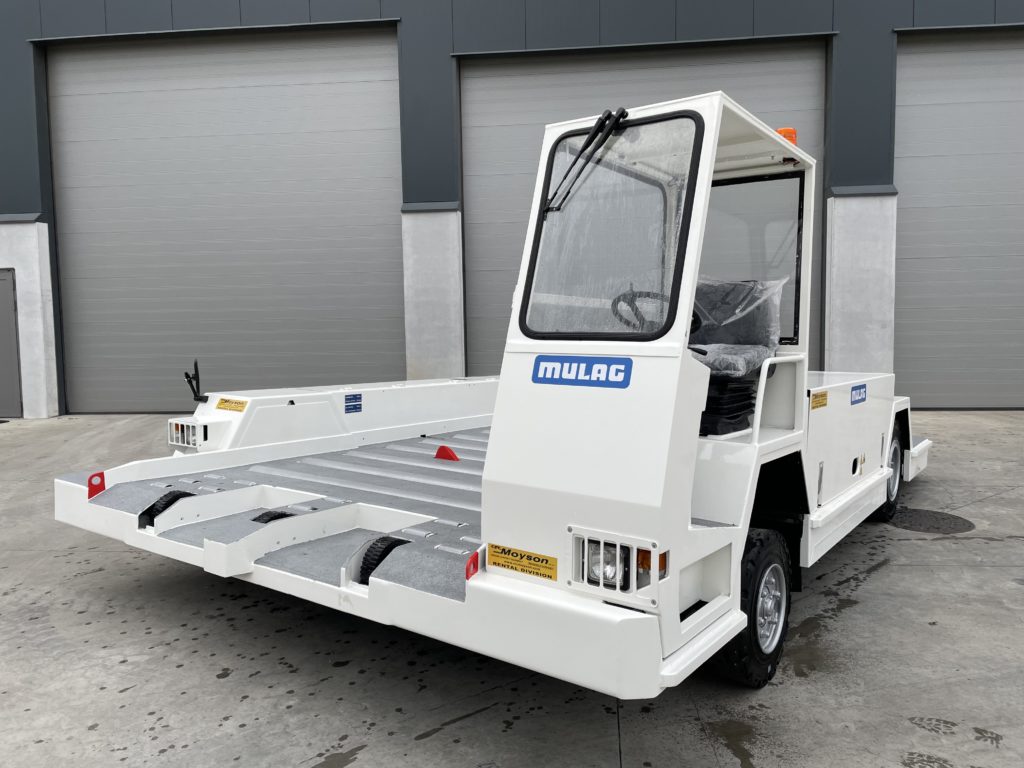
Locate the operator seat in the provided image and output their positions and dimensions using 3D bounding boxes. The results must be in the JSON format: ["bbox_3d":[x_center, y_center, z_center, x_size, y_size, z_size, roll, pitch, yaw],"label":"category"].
[{"bbox_3d":[0.833,-0.127,3.263,0.490,0.630,0.570,3,4,36],"label":"operator seat"}]

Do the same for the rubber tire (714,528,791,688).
[{"bbox_3d":[0.909,0.838,3.043,0.210,0.590,0.590,3,4,36],"label":"rubber tire"}]

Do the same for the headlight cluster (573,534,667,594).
[{"bbox_3d":[0.326,0.537,2.311,0.300,0.165,0.100,3,4,36],"label":"headlight cluster"}]

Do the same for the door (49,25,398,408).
[{"bbox_3d":[-3.946,-2.162,10.699,5.000,5.140,0.070,0,4,6],"label":"door"}]

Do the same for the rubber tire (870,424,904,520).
[{"bbox_3d":[2.517,0.588,5.304,0.220,0.700,0.700,3,4,36],"label":"rubber tire"}]

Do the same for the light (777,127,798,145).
[{"bbox_3d":[1.163,-1.027,3.265,0.092,0.125,0.092,3,4,36],"label":"light"}]

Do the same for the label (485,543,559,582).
[{"bbox_3d":[0.032,0.573,2.477,0.272,0.072,0.004,3,4,36],"label":"label"}]

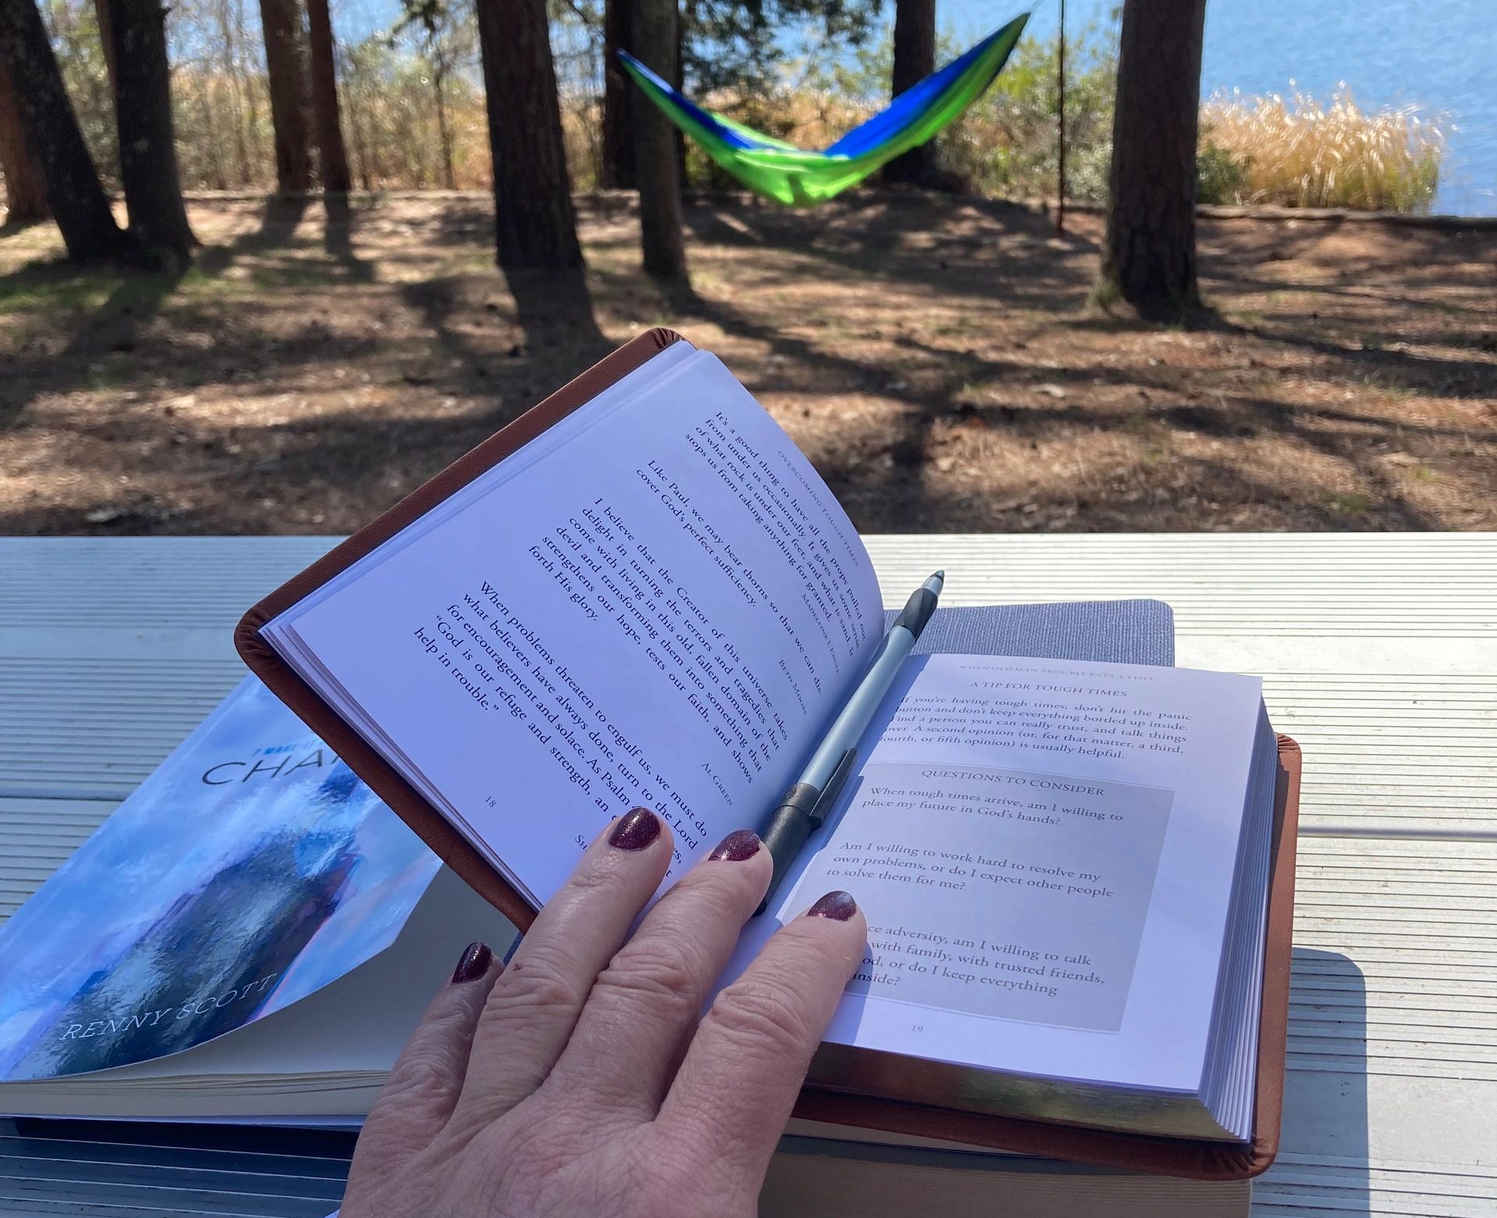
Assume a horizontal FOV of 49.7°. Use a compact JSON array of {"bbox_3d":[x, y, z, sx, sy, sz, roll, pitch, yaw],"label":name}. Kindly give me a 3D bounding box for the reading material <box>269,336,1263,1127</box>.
[{"bbox_3d":[0.024,0.013,0.361,0.196,0.106,0.161,5,27,19],"label":"reading material"}]

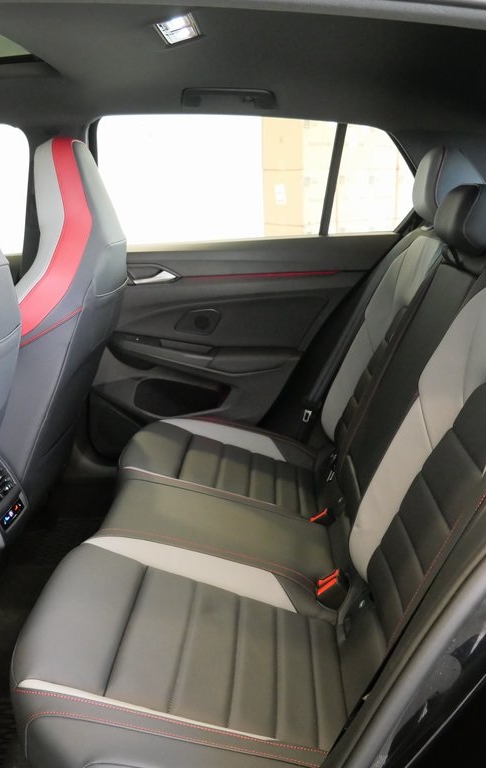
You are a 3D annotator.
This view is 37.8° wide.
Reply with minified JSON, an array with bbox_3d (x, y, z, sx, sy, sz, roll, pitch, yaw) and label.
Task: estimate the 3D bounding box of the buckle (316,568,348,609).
[{"bbox_3d":[0.160,0.375,1.284,0.050,0.060,0.052,-25,12,9],"label":"buckle"}]

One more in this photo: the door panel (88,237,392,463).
[{"bbox_3d":[0.008,-0.092,2.058,0.920,0.680,0.130,0,15,3],"label":"door panel"}]

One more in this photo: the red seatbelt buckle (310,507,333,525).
[{"bbox_3d":[0.165,0.286,1.560,0.045,0.048,0.028,-25,12,9],"label":"red seatbelt buckle"}]

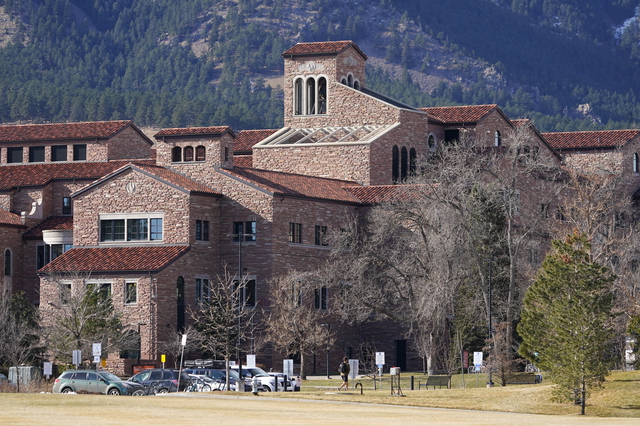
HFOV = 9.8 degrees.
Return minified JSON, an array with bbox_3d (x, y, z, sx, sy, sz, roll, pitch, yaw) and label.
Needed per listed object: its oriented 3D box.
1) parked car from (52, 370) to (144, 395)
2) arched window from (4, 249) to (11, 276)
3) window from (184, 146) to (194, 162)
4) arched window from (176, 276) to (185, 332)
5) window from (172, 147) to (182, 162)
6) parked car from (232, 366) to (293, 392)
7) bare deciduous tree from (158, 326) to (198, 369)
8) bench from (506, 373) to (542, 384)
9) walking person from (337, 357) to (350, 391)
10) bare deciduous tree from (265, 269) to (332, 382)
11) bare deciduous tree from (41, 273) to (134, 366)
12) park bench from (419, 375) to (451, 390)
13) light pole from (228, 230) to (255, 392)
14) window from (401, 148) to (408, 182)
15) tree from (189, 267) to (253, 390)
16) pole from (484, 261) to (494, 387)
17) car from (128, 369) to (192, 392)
[{"bbox_3d":[-11.721,9.087,197.500,4.800,1.670,1.820,-2,-4,26],"label":"parked car"},{"bbox_3d":[-24.709,3.921,297.000,0.250,2.150,0.900,-2,-4,28],"label":"arched window"},{"bbox_3d":[-9.427,-4.219,270.400,0.800,1.180,0.250,-2,-4,27],"label":"window"},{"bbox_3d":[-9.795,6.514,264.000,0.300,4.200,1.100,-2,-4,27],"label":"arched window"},{"bbox_3d":[-10.388,-4.282,273.500,0.860,1.150,0.250,-2,-4,28],"label":"window"},{"bbox_3d":[-3.817,9.178,203.000,4.950,1.800,1.970,-2,-4,27],"label":"parked car"},{"bbox_3d":[-9.139,8.912,243.000,2.700,3.200,2.700,0,-3,0],"label":"bare deciduous tree"},{"bbox_3d":[13.787,11.362,254.000,2.300,0.850,0.650,-2,-4,28],"label":"bench"},{"bbox_3d":[1.213,8.202,191.000,0.650,1.760,0.550,3,-5,-44],"label":"walking person"},{"bbox_3d":[-1.412,7.528,252.000,4.600,7.350,4.600,0,-3,0],"label":"bare deciduous tree"},{"bbox_3d":[-14.636,7.019,236.000,5.800,6.600,5.800,0,-3,0],"label":"bare deciduous tree"},{"bbox_3d":[5.972,8.839,193.000,1.550,0.850,0.650,3,-5,-44],"label":"park bench"},{"bbox_3d":[-4.214,5.255,200.000,1.450,8.650,0.450,-2,-4,28],"label":"light pole"},{"bbox_3d":[6.423,-3.602,284.300,0.250,2.900,1.050,-2,-4,28],"label":"window"},{"bbox_3d":[-4.941,5.848,189.000,3.400,6.600,3.400,0,-3,0],"label":"tree"},{"bbox_3d":[10.200,6.722,226.000,0.650,7.800,0.450,0,-3,0],"label":"pole"},{"bbox_3d":[-9.182,9.274,202.500,4.600,1.720,1.800,-2,-4,26],"label":"car"}]

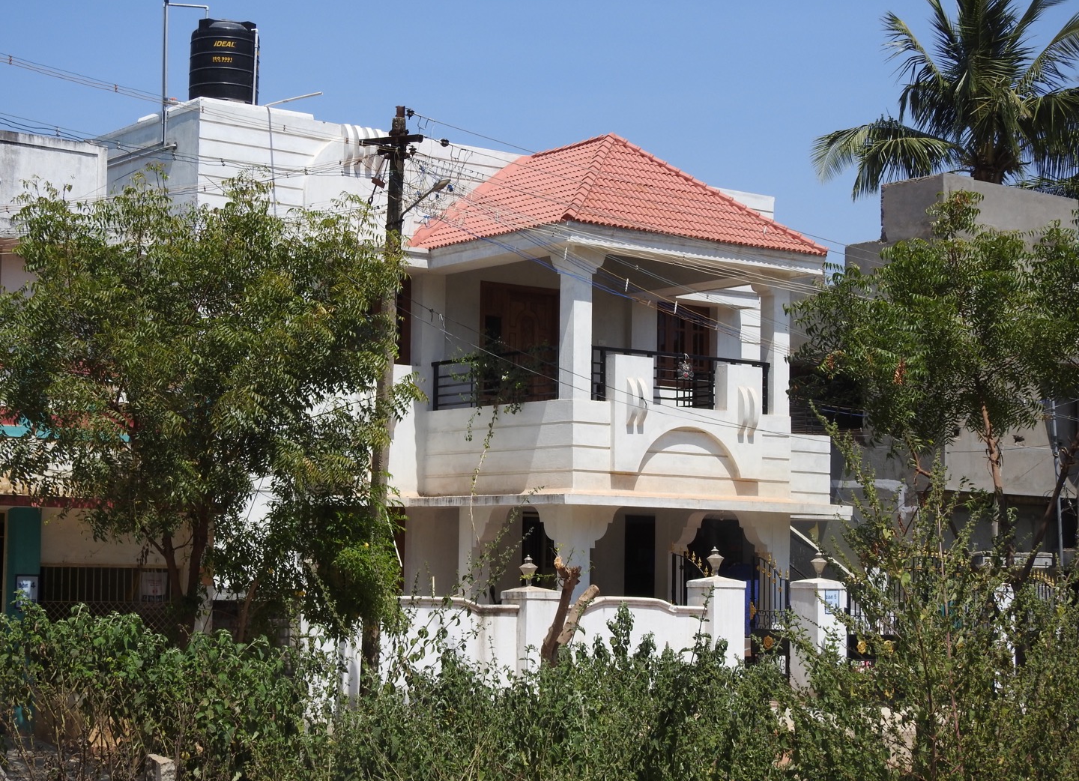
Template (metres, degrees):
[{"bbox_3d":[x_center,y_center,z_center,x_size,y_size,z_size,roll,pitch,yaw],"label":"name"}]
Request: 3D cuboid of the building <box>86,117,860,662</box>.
[{"bbox_3d":[-1.365,0.388,32.648,10.200,7.590,10.000,5,-7,-36],"label":"building"}]

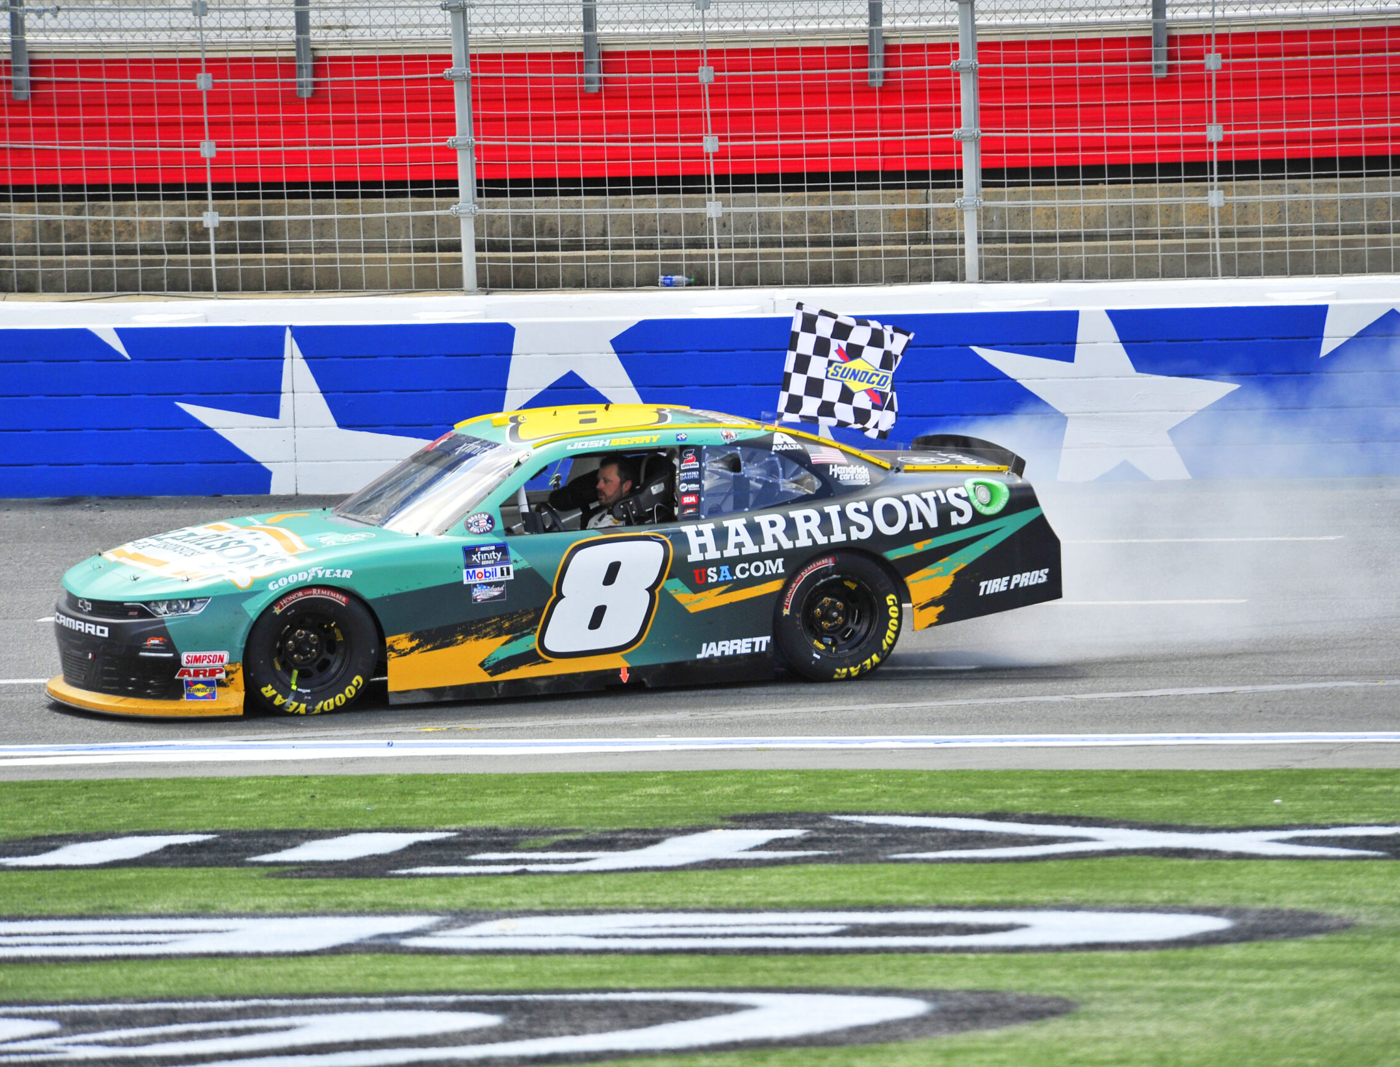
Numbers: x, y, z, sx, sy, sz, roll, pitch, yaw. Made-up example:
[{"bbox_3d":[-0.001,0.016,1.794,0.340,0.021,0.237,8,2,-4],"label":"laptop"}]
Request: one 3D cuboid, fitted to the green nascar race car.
[{"bbox_3d":[-0.847,0.103,66.590,4.970,1.310,1.940,-3,6,-21],"label":"green nascar race car"}]

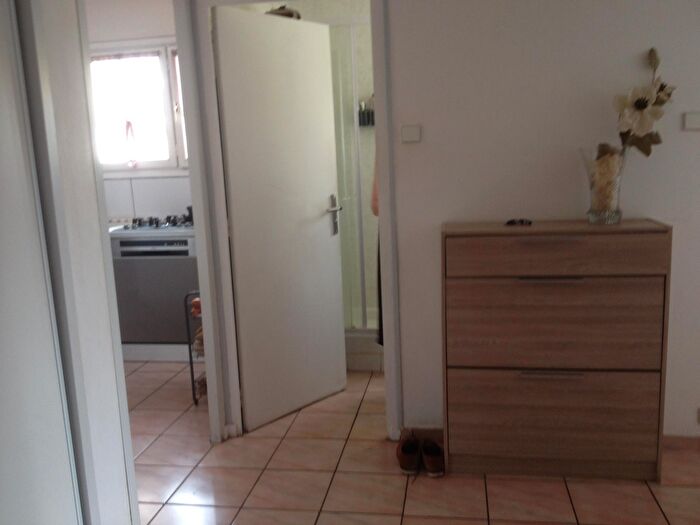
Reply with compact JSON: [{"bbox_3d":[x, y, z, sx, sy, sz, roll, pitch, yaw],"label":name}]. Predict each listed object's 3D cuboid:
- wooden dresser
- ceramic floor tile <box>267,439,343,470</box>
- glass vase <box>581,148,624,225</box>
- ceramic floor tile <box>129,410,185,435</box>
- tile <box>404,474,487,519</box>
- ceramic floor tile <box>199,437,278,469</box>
[{"bbox_3d":[0.860,0.366,3.058,0.889,1.064,0.288,-1,11,12],"label":"wooden dresser"},{"bbox_3d":[-0.196,0.911,3.338,0.325,0.010,0.325,-1,11,10],"label":"ceramic floor tile"},{"bbox_3d":[1.052,-0.317,2.944,0.170,0.302,0.170,-1,11,10],"label":"glass vase"},{"bbox_3d":[-1.110,0.865,3.826,0.325,0.010,0.325,-1,11,10],"label":"ceramic floor tile"},{"bbox_3d":[0.395,0.962,2.907,0.325,0.010,0.325,-1,11,10],"label":"tile"},{"bbox_3d":[-0.519,0.916,3.395,0.325,0.010,0.325,-1,11,10],"label":"ceramic floor tile"}]

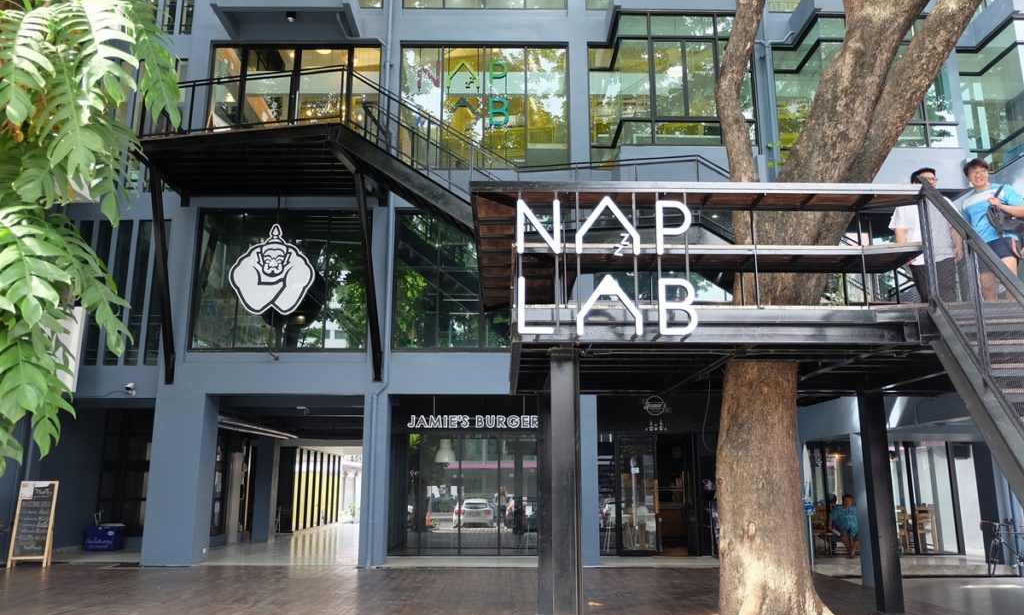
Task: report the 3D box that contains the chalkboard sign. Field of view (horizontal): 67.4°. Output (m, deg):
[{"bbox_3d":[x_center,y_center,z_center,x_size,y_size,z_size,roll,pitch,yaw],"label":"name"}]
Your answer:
[{"bbox_3d":[-7.973,3.646,12.939,0.624,1.394,0.360,2,-12,-7],"label":"chalkboard sign"}]

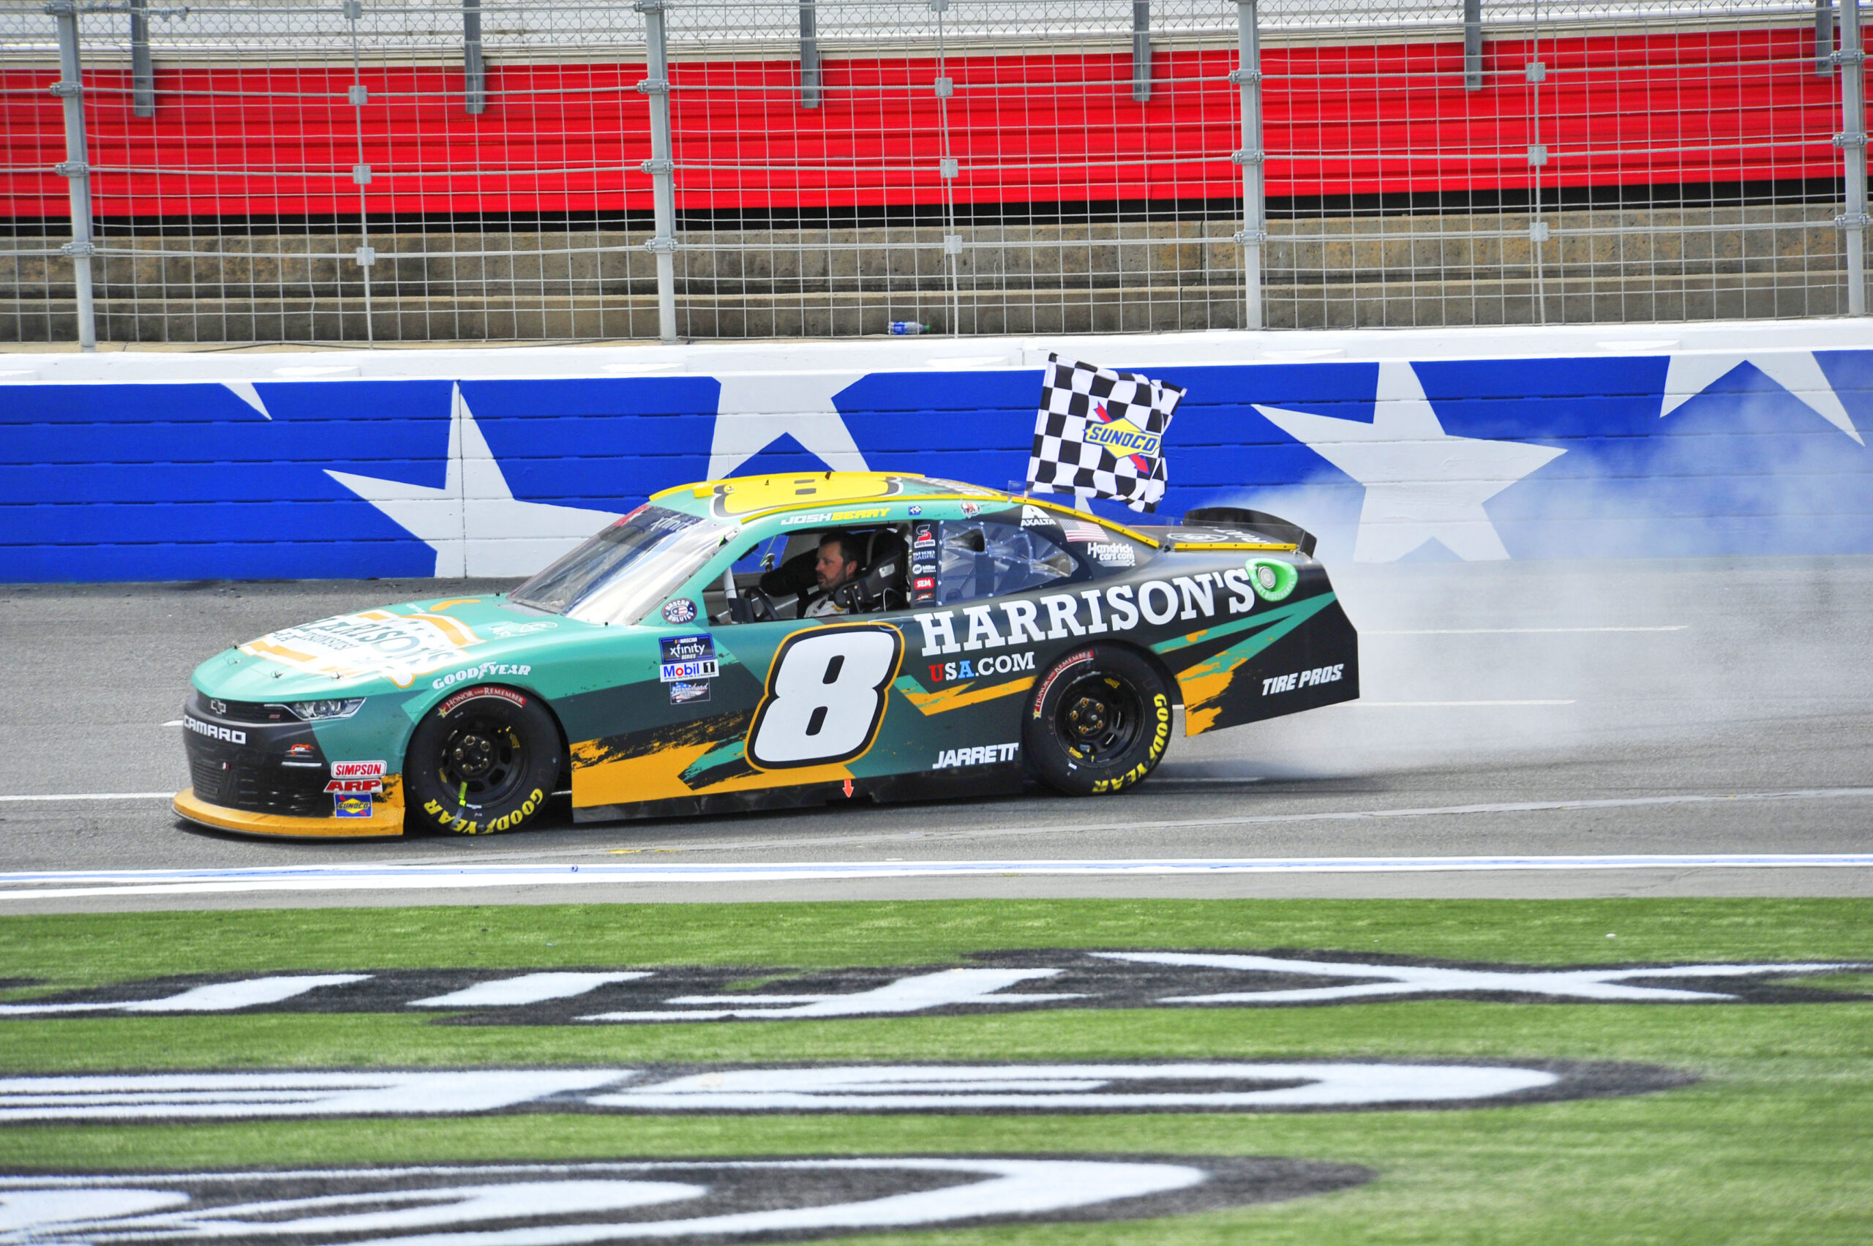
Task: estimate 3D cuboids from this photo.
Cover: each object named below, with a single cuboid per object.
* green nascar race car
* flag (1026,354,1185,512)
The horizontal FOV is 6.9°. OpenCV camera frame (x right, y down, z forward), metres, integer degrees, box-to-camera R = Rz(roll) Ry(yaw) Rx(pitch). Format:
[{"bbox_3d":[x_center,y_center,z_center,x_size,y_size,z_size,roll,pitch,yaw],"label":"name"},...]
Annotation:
[{"bbox_3d":[-0.847,0.103,66.590,4.970,1.310,1.940,-3,6,-21],"label":"green nascar race car"},{"bbox_3d":[0.734,-0.796,66.950,0.640,0.620,0.200,10,2,-14],"label":"flag"}]

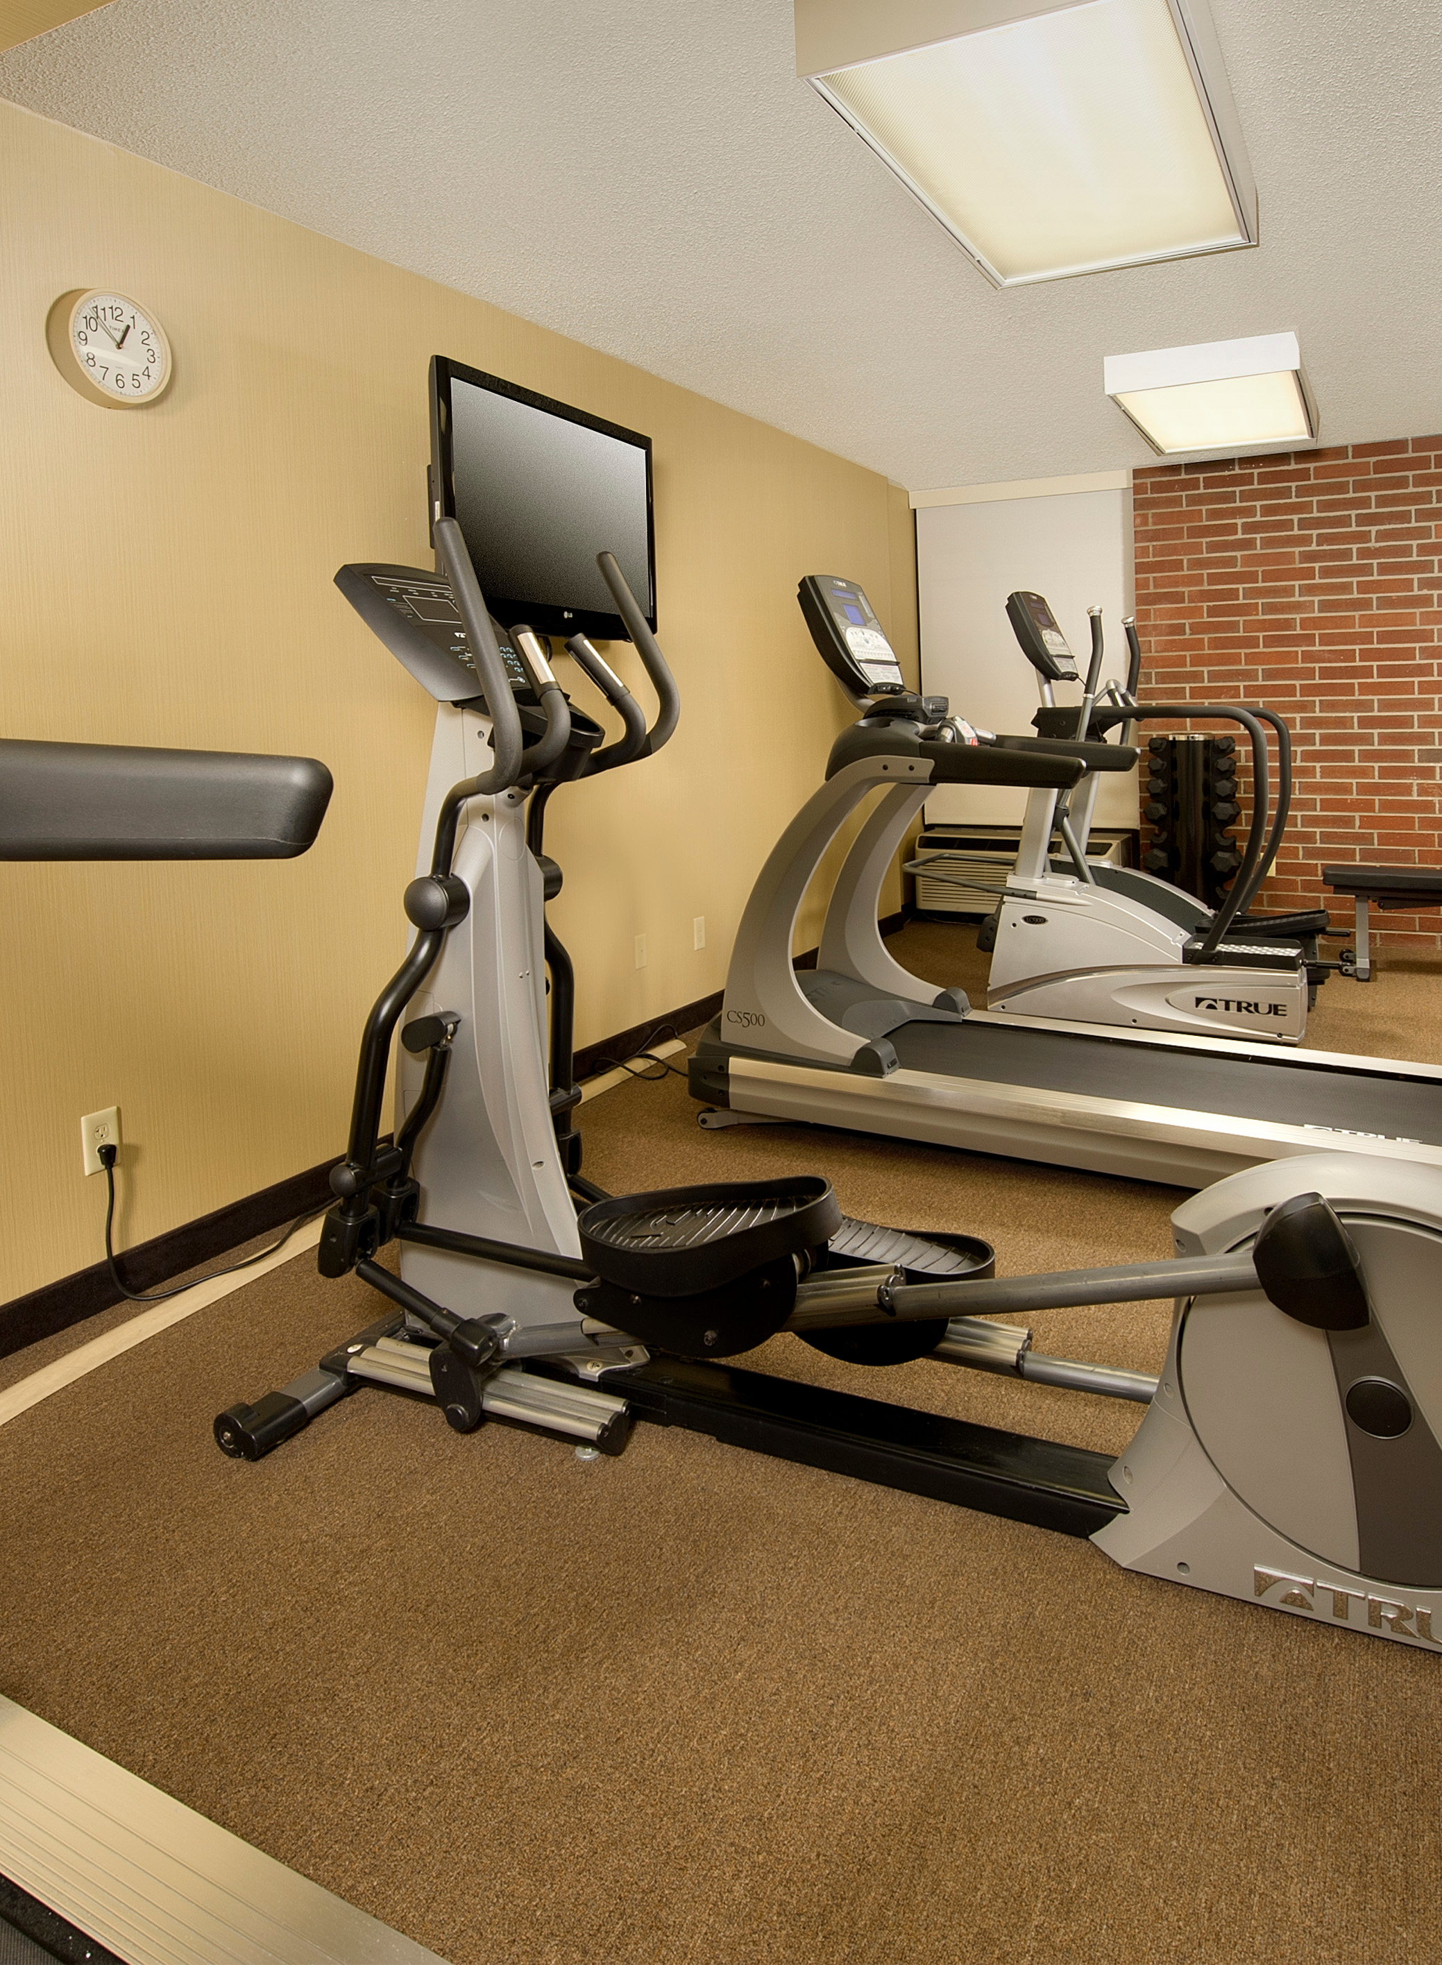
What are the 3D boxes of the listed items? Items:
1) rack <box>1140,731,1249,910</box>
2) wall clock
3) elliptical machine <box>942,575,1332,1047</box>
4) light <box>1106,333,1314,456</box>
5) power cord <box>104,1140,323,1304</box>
[{"bbox_3d":[2.188,-0.661,5.300,0.500,0.980,0.450,4,10,25],"label":"rack"},{"bbox_3d":[-1.200,-1.240,2.246,0.065,0.230,0.230,5,11,31],"label":"wall clock"},{"bbox_3d":[1.546,-0.693,4.270,1.380,1.540,0.720,4,10,26],"label":"elliptical machine"},{"bbox_3d":[1.859,-2.159,4.276,0.590,0.130,1.150,5,11,30],"label":"light"},{"bbox_3d":[-1.032,0.436,2.414,0.100,0.320,0.520,5,11,30],"label":"power cord"}]

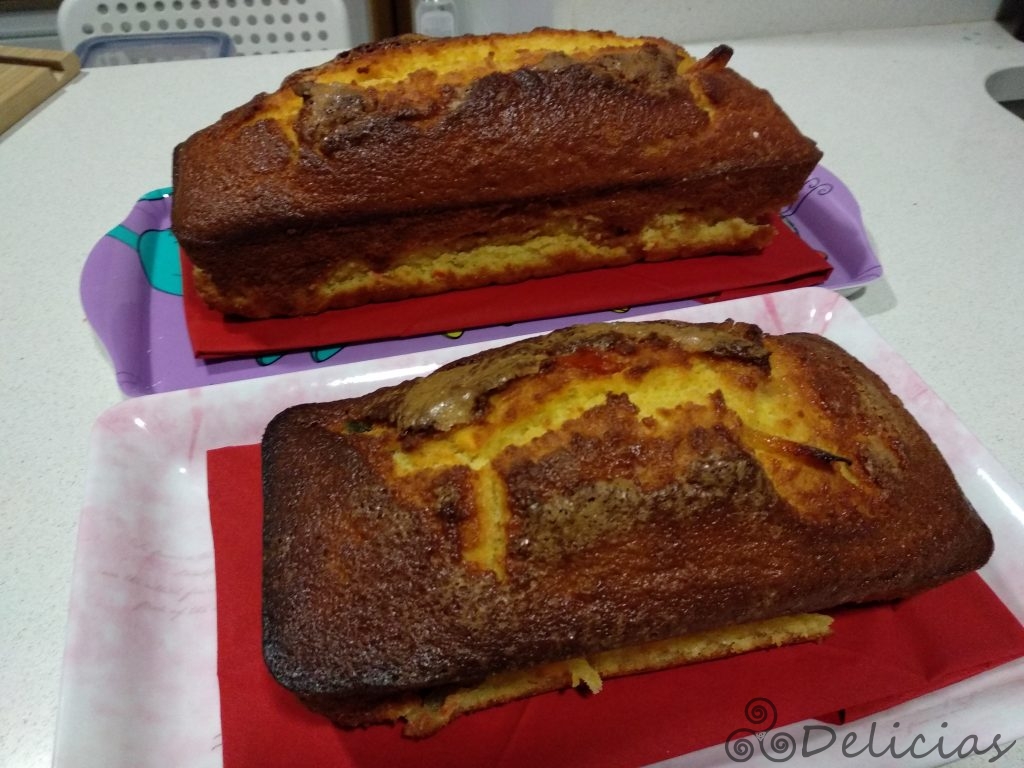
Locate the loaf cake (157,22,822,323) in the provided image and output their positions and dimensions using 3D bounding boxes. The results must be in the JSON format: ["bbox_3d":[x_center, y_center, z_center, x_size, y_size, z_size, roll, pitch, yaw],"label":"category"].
[{"bbox_3d":[-0.006,-0.119,0.387,0.311,0.107,0.096,-10,46,-14],"label":"loaf cake"}]

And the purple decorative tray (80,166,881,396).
[{"bbox_3d":[-0.002,-0.086,0.462,0.463,0.022,0.197,-9,46,-13],"label":"purple decorative tray"}]

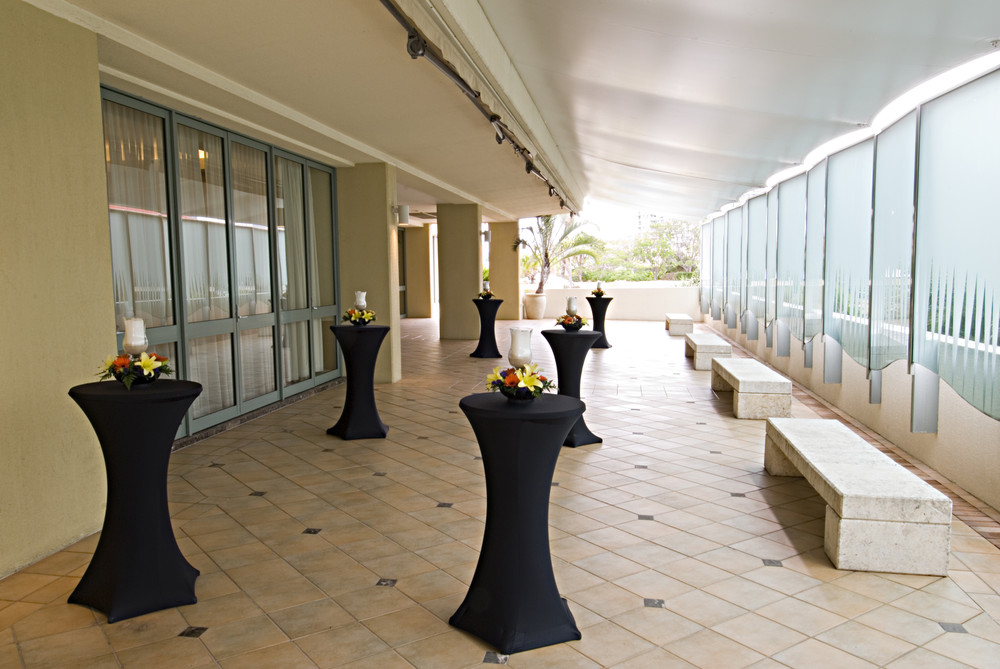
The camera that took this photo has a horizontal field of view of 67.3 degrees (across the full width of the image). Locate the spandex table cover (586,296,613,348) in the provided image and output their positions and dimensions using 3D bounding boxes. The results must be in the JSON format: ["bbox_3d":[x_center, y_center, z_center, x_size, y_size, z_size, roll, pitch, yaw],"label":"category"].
[{"bbox_3d":[2.095,-0.277,15.791,0.625,1.095,0.625,0,5,9],"label":"spandex table cover"}]

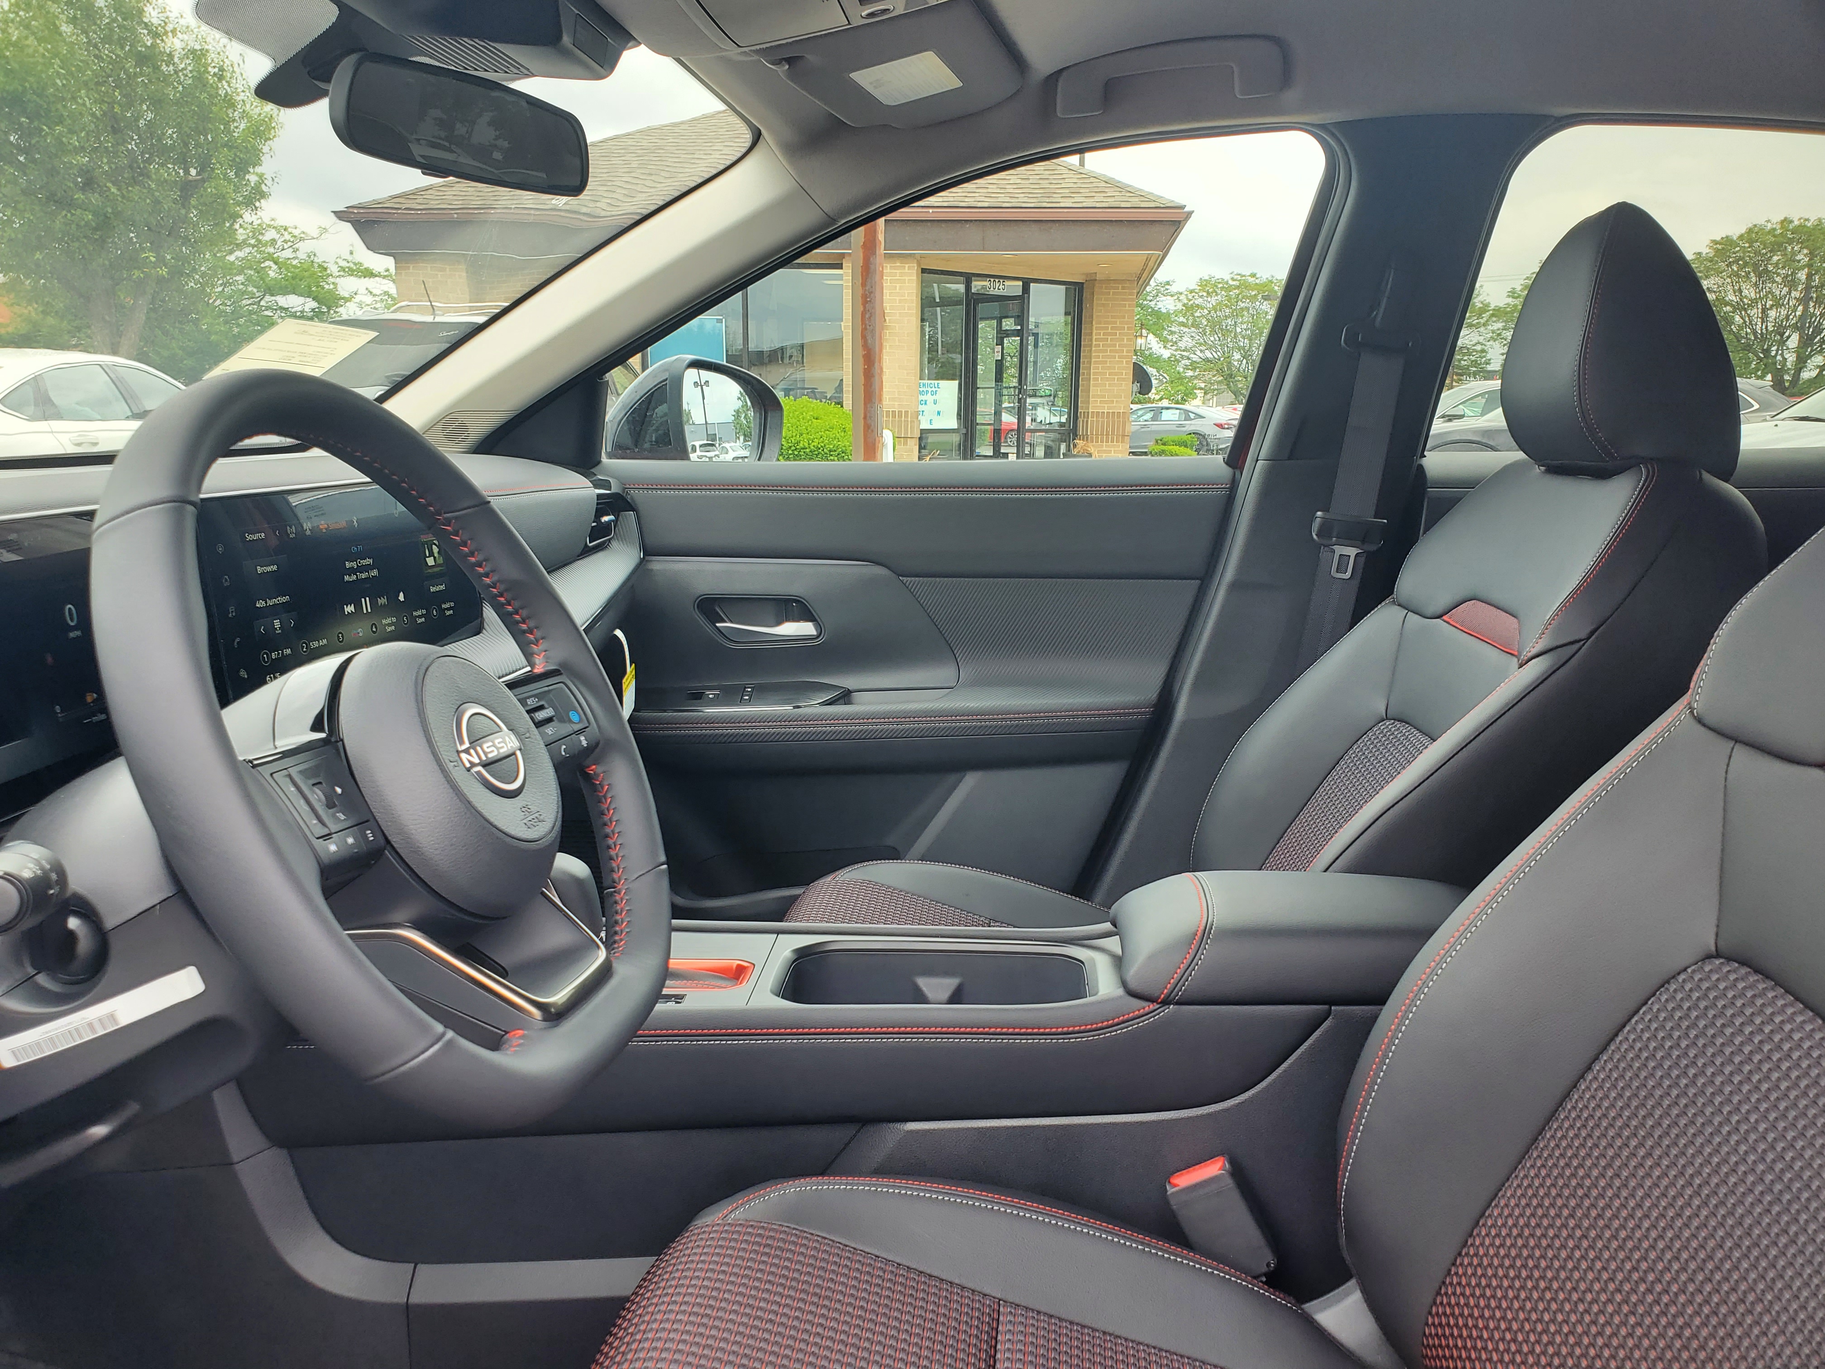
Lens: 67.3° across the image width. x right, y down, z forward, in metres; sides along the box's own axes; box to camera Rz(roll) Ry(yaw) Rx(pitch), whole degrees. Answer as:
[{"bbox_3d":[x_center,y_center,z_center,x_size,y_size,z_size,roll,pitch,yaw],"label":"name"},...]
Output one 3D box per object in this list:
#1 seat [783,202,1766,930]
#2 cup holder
[{"bbox_3d":[0.281,0.081,1.338,0.860,1.040,0.520,1,11,5],"label":"seat"},{"bbox_3d":[0.020,0.252,1.026,0.220,0.080,0.120,1,11,5],"label":"cup holder"}]

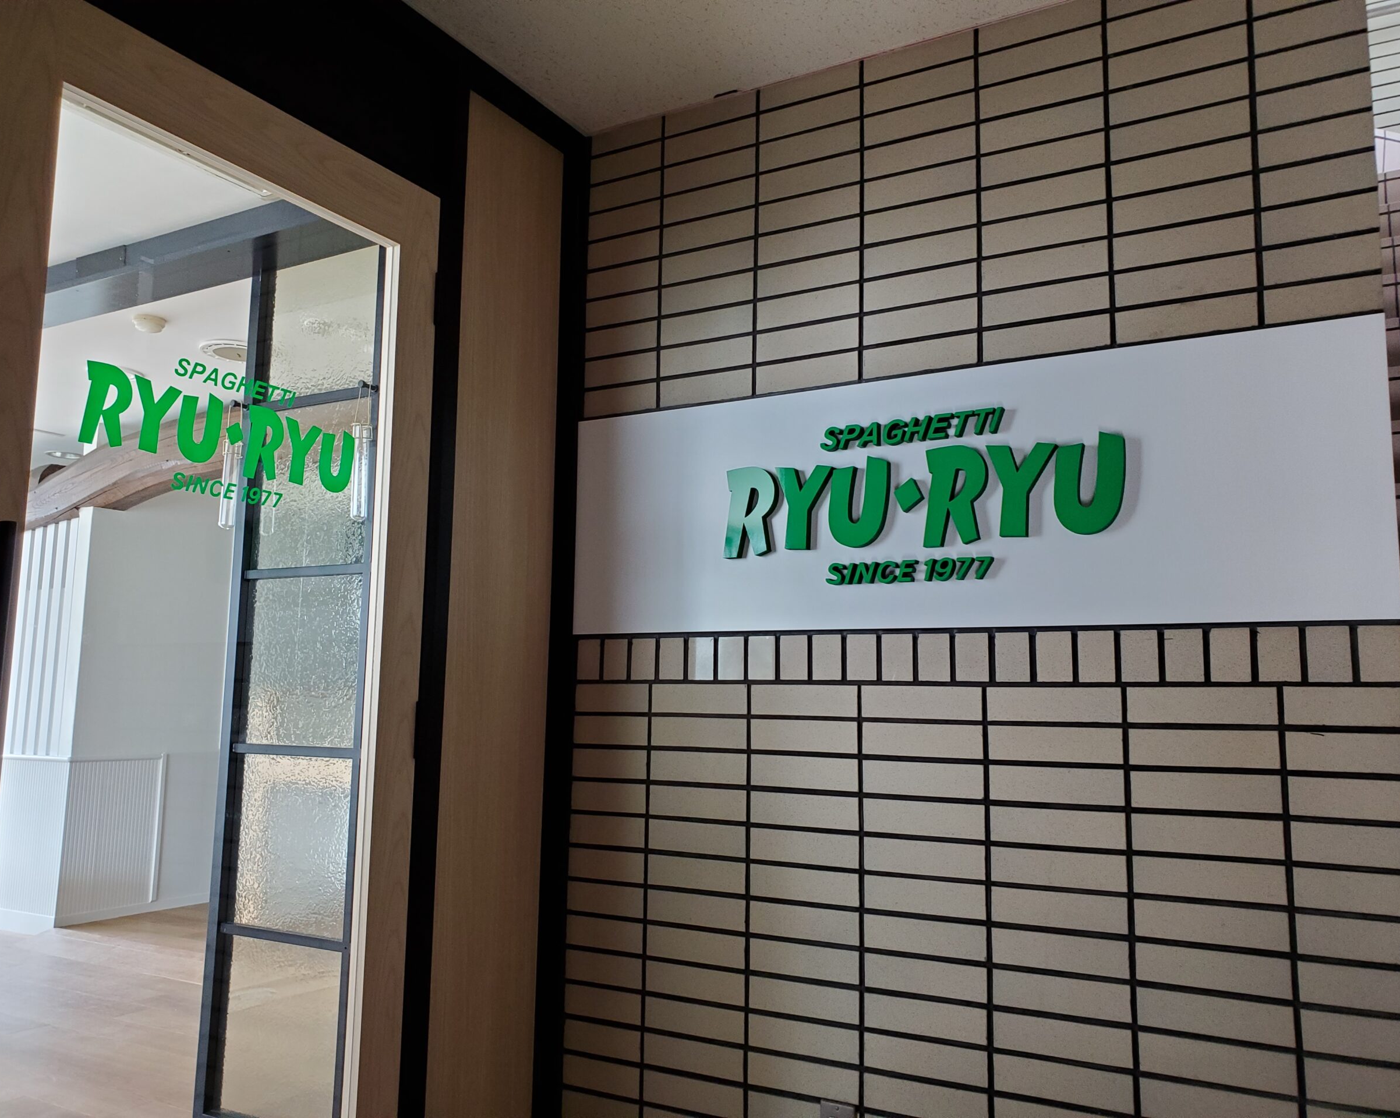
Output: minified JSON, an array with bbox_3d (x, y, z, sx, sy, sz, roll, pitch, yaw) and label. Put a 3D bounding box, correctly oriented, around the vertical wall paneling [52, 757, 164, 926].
[{"bbox_3d":[-3.180,1.497,6.077,0.030,0.845,0.565,-3,-9,29],"label":"vertical wall paneling"}]

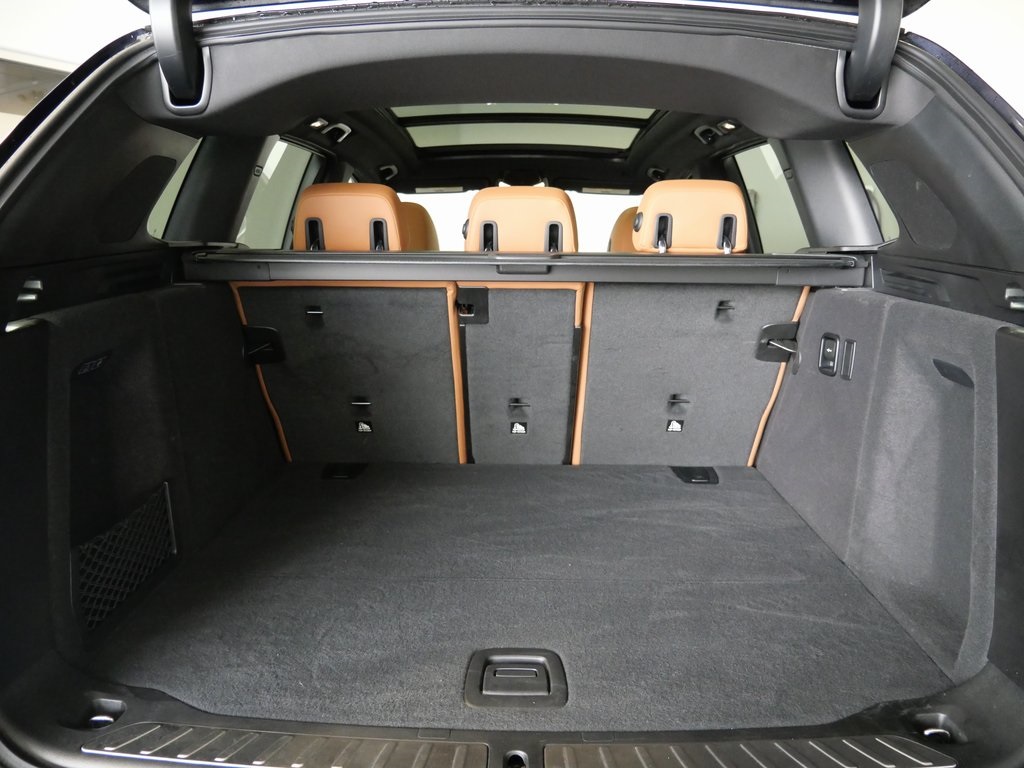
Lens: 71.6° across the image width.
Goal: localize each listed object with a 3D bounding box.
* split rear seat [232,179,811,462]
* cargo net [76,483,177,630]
[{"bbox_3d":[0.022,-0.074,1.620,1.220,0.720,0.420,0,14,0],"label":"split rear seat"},{"bbox_3d":[-0.597,0.262,1.096,0.030,0.140,0.250,0,14,0],"label":"cargo net"}]

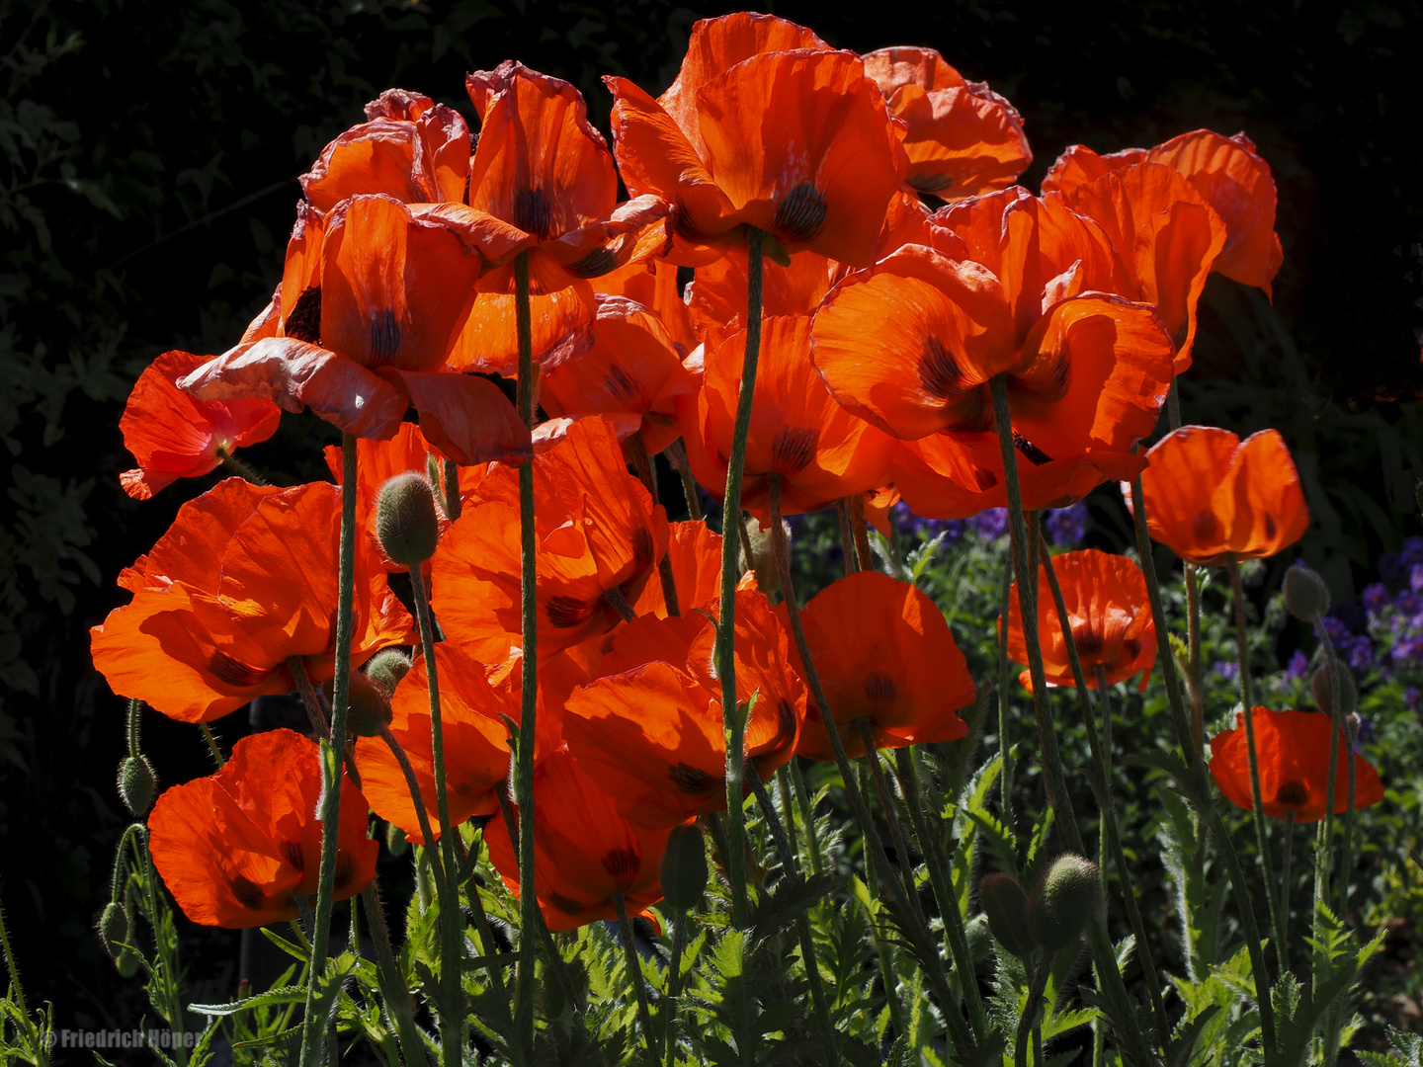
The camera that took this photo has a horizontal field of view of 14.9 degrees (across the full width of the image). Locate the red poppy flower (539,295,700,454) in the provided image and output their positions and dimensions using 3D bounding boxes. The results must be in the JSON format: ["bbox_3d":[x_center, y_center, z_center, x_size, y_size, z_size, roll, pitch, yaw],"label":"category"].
[{"bbox_3d":[-0.045,-0.075,2.560,0.088,0.078,0.088,-8,-11,-37],"label":"red poppy flower"}]

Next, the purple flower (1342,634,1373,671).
[{"bbox_3d":[0.435,0.080,3.650,0.023,0.025,0.020,0,2,11],"label":"purple flower"}]

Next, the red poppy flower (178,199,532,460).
[{"bbox_3d":[-0.156,-0.089,2.370,0.152,0.117,0.138,0,0,-11],"label":"red poppy flower"}]

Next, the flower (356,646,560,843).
[{"bbox_3d":[-0.115,0.096,2.460,0.093,0.082,0.088,-13,-22,-23],"label":"flower"}]

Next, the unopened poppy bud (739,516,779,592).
[{"bbox_3d":[0.028,0.011,2.850,0.026,0.040,0.026,0,2,0],"label":"unopened poppy bud"}]

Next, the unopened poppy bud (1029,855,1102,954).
[{"bbox_3d":[0.155,0.163,2.380,0.029,0.042,0.029,16,6,0],"label":"unopened poppy bud"}]

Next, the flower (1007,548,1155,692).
[{"bbox_3d":[0.200,0.047,2.950,0.083,0.070,0.080,0,-16,0],"label":"flower"}]

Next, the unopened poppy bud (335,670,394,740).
[{"bbox_3d":[-0.159,0.079,2.480,0.025,0.034,0.025,-42,-12,0],"label":"unopened poppy bud"}]

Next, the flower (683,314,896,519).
[{"bbox_3d":[0.036,-0.054,2.520,0.100,0.085,0.098,0,-18,0],"label":"flower"}]

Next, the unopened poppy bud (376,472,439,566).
[{"bbox_3d":[-0.136,-0.006,2.430,0.026,0.042,0.026,-3,1,0],"label":"unopened poppy bud"}]

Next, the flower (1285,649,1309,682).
[{"bbox_3d":[0.410,0.092,3.800,0.018,0.023,0.016,0,3,0],"label":"flower"}]

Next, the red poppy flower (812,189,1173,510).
[{"bbox_3d":[0.119,-0.078,2.300,0.152,0.105,0.130,0,-19,0],"label":"red poppy flower"}]

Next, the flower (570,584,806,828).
[{"bbox_3d":[-0.013,0.081,2.480,0.110,0.104,0.106,-11,-9,-2],"label":"flower"}]

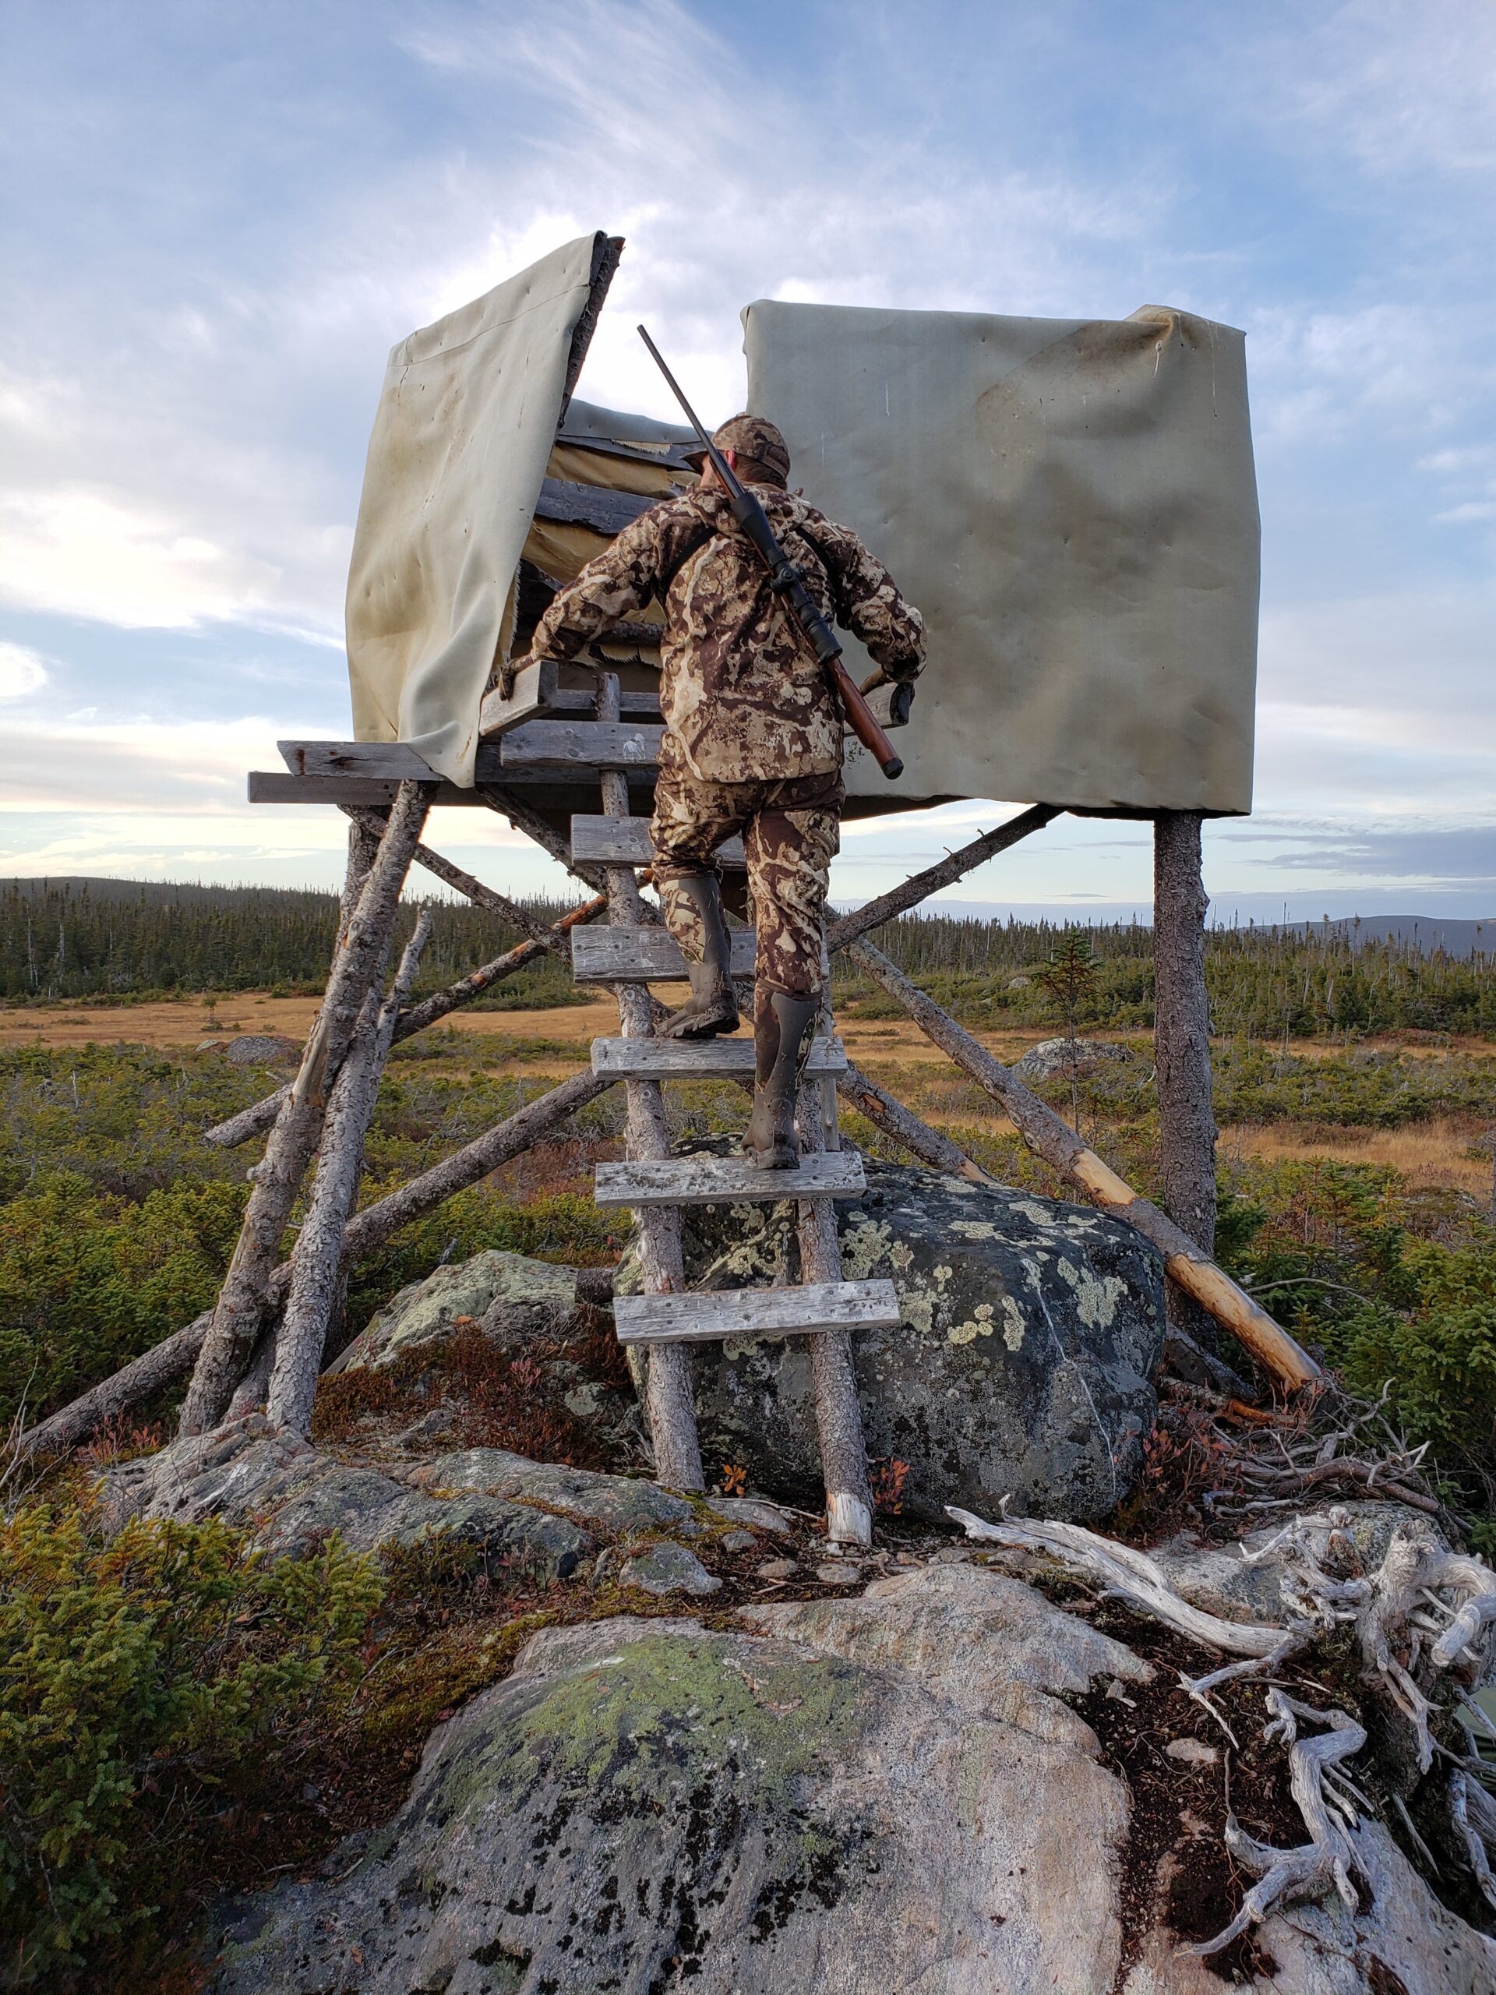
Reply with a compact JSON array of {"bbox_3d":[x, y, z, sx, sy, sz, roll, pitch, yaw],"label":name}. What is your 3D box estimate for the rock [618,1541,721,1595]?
[{"bbox_3d":[-0.147,1.065,2.800,0.190,0.100,0.150,0,2,0],"label":"rock"}]

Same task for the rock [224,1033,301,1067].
[{"bbox_3d":[-8.126,0.884,25.000,1.350,0.650,1.100,0,2,-17],"label":"rock"}]

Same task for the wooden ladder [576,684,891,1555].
[{"bbox_3d":[-0.053,0.130,3.483,0.620,2.187,0.170,-7,-28,0],"label":"wooden ladder"}]

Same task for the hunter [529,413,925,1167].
[{"bbox_3d":[-0.065,-0.510,3.520,0.940,1.770,0.720,0,2,-9],"label":"hunter"}]

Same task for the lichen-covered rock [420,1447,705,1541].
[{"bbox_3d":[-0.369,0.990,2.970,0.550,0.170,0.330,0,2,-6],"label":"lichen-covered rock"}]

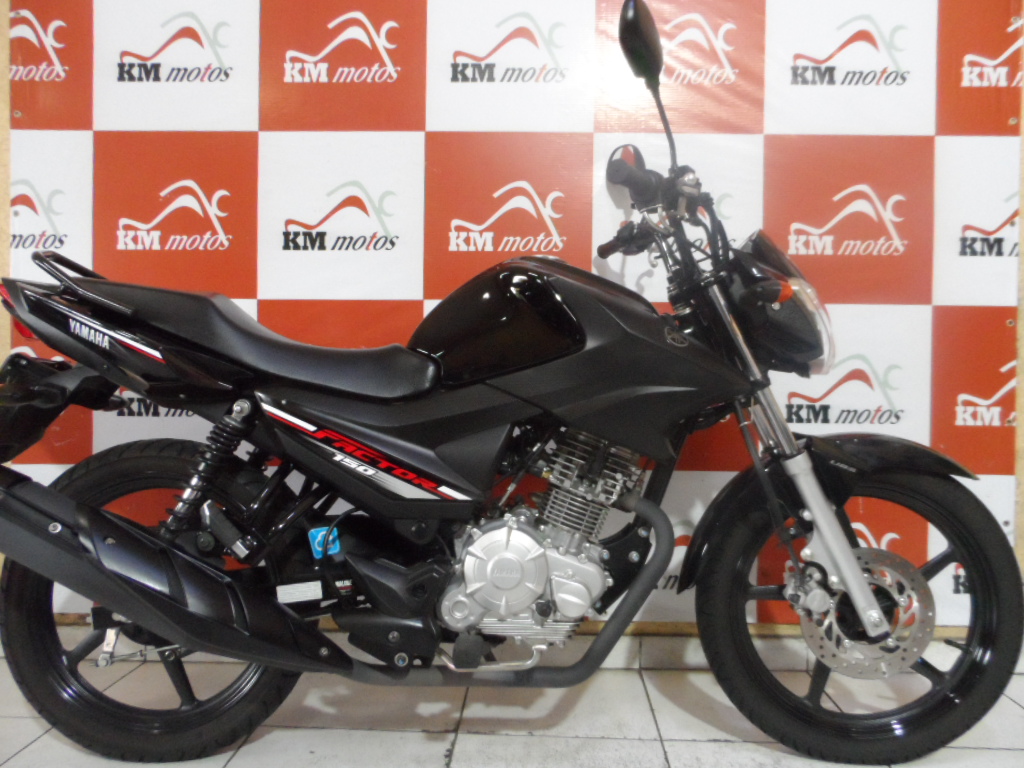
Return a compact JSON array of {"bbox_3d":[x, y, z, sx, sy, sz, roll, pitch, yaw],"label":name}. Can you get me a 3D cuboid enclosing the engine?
[{"bbox_3d":[0.057,0.281,1.360,0.390,0.410,0.330,1,-2,0],"label":"engine"}]

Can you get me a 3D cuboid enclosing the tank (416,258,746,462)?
[{"bbox_3d":[0.121,-0.055,1.377,0.625,0.375,0.350,1,-2,0],"label":"tank"}]

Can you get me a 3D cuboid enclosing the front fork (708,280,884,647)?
[{"bbox_3d":[0.515,0.136,1.369,0.080,0.720,0.235,-26,-2,2],"label":"front fork"}]

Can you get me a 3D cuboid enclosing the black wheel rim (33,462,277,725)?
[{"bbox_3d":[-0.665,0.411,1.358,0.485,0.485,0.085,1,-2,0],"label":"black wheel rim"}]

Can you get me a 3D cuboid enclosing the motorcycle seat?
[{"bbox_3d":[-0.475,-0.081,1.376,0.685,0.225,0.260,1,-2,0],"label":"motorcycle seat"}]

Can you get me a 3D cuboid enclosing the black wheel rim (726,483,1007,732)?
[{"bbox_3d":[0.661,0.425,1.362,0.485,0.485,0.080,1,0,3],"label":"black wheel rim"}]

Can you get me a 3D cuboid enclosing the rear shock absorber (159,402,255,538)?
[{"bbox_3d":[-0.541,0.164,1.242,0.067,0.320,0.067,27,-2,1],"label":"rear shock absorber"}]

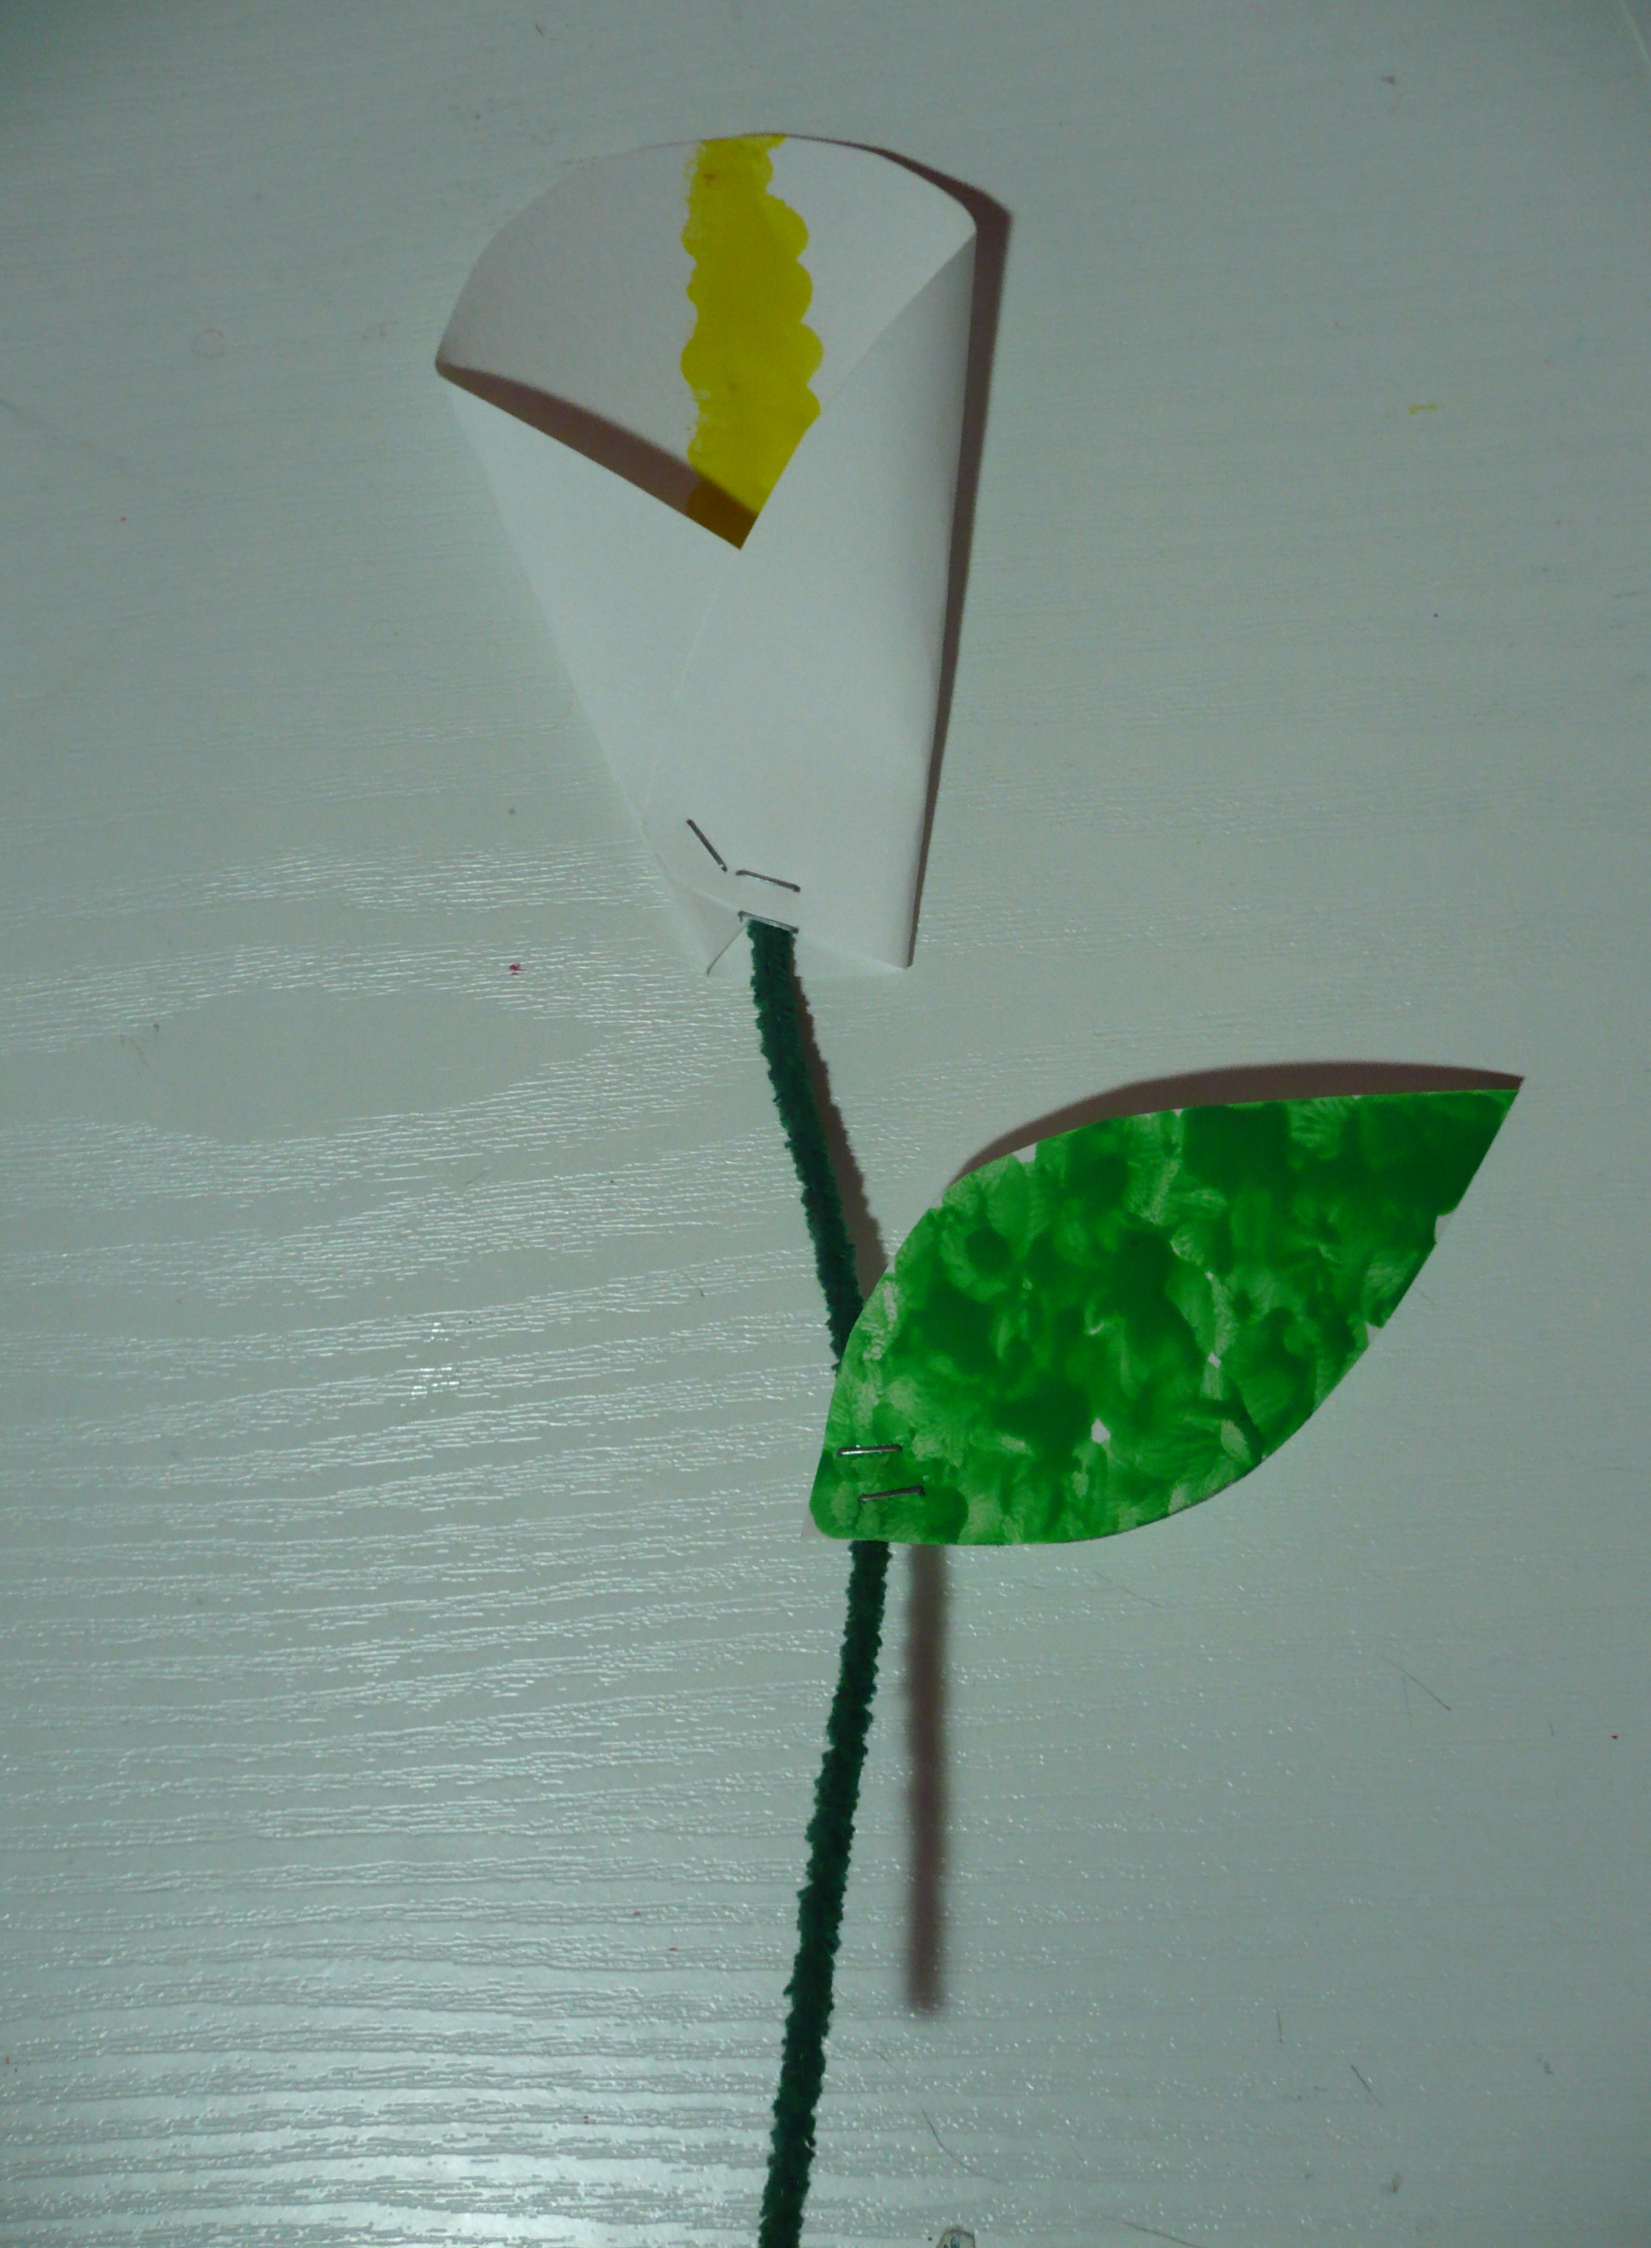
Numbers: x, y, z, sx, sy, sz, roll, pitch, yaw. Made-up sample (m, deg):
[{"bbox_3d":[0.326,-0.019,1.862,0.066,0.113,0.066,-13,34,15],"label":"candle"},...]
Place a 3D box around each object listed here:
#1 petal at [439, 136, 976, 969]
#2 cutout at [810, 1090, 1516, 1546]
[{"bbox_3d":[-0.023,-0.110,0.437,0.104,0.024,0.162,-3,87,0],"label":"petal"},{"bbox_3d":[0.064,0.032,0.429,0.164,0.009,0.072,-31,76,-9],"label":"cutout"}]

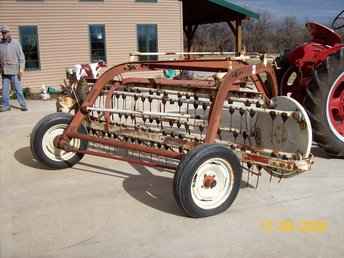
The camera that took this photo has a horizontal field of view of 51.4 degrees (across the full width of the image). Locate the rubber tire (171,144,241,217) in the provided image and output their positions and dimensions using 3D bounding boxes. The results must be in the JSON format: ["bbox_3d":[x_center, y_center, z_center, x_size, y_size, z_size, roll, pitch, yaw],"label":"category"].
[{"bbox_3d":[0.321,0.452,3.085,0.655,0.655,0.163,-7,16,-29],"label":"rubber tire"}]

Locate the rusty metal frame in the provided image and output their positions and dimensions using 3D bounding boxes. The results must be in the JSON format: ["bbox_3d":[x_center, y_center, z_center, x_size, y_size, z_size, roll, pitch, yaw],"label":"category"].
[{"bbox_3d":[-0.099,-0.257,4.075,2.100,1.050,1.400,13,18,39],"label":"rusty metal frame"}]

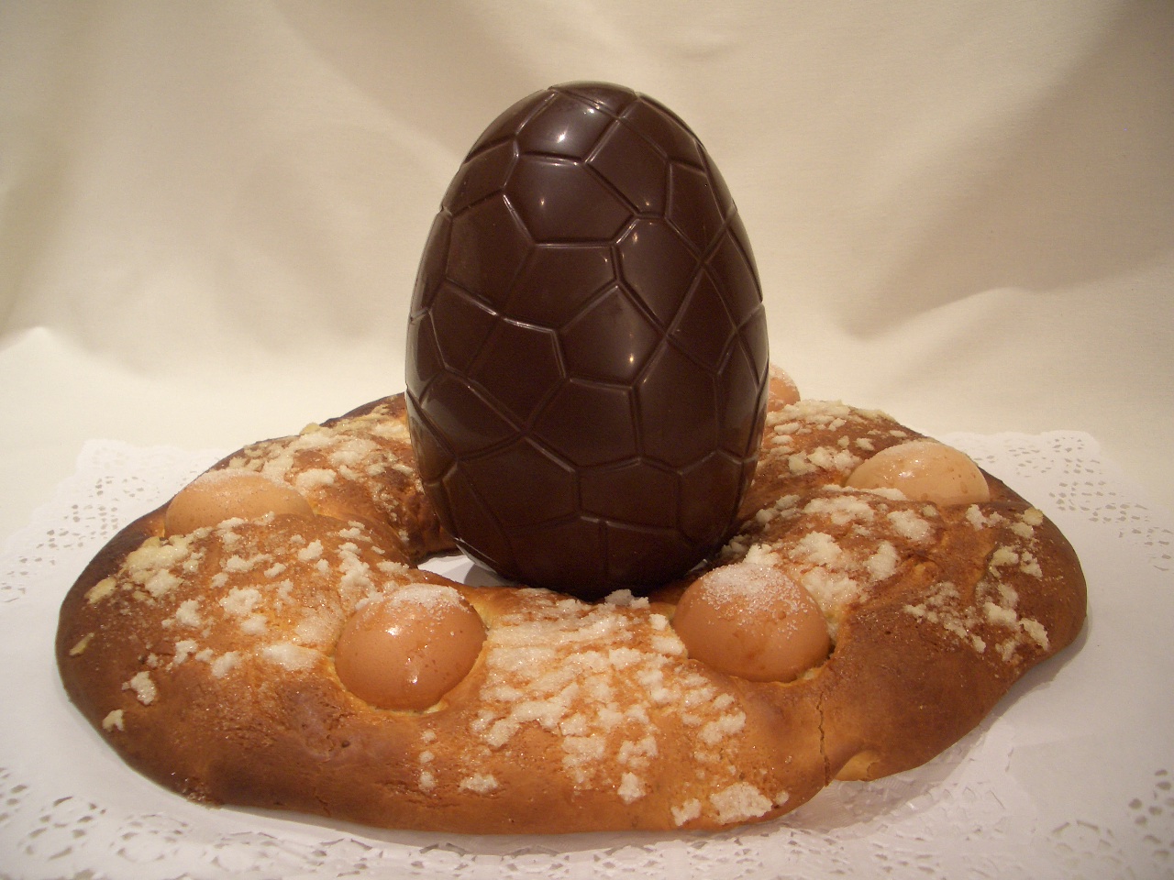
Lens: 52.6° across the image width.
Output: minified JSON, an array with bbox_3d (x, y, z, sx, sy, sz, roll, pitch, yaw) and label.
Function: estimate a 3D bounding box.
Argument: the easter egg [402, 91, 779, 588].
[{"bbox_3d":[0.001,-0.033,0.455,0.138,0.204,0.138,0,24,0],"label":"easter egg"}]

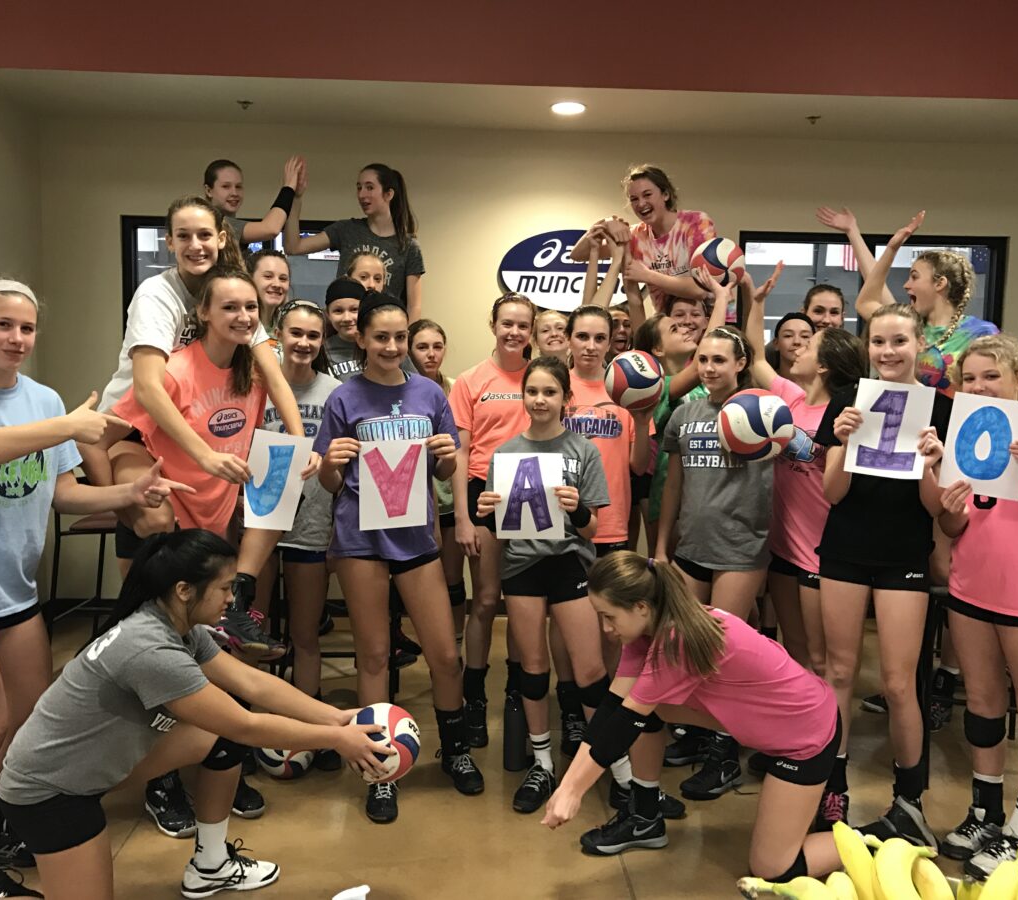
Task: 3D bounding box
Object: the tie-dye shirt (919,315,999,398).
[{"bbox_3d":[1.552,-0.178,3.420,0.290,0.600,0.420,-4,7,-43],"label":"tie-dye shirt"}]

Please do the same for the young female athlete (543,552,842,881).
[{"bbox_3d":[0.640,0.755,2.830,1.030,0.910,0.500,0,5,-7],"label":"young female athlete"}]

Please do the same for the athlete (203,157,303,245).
[{"bbox_3d":[-1.106,-0.478,4.278,0.440,1.570,0.400,7,9,35],"label":"athlete"}]

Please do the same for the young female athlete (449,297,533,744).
[{"bbox_3d":[-0.021,0.248,3.770,0.460,1.717,0.310,1,5,-3],"label":"young female athlete"}]

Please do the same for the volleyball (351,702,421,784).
[{"bbox_3d":[-0.346,0.802,2.650,0.210,0.210,0.210,2,7,0],"label":"volleyball"}]

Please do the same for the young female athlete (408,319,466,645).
[{"bbox_3d":[-0.371,0.203,4.490,0.420,1.610,0.290,2,7,3],"label":"young female athlete"}]

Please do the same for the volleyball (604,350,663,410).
[{"bbox_3d":[0.449,-0.248,3.460,0.210,0.210,0.210,2,5,6],"label":"volleyball"}]

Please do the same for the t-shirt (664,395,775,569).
[{"bbox_3d":[0.744,0.117,3.400,0.410,0.630,0.280,3,6,22],"label":"t-shirt"}]

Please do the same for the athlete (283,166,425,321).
[{"bbox_3d":[-0.702,-0.481,4.380,0.600,1.620,0.380,1,5,3],"label":"athlete"}]

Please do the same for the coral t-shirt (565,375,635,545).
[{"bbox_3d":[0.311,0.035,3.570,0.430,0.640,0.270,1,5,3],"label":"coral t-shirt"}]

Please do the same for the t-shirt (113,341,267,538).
[{"bbox_3d":[-0.965,-0.026,2.943,0.470,0.600,0.290,0,17,-35],"label":"t-shirt"}]

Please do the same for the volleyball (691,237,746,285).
[{"bbox_3d":[0.815,-0.719,3.780,0.210,0.210,0.210,2,6,11],"label":"volleyball"}]

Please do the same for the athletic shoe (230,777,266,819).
[{"bbox_3d":[-0.920,1.089,3.225,0.108,0.125,0.275,-4,9,-40],"label":"athletic shoe"}]

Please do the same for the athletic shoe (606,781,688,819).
[{"bbox_3d":[0.461,1.138,3.228,0.250,0.115,0.100,3,7,12],"label":"athletic shoe"}]

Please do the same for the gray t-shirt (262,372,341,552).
[{"bbox_3d":[-0.770,0.046,3.550,0.430,0.660,0.280,1,5,-7],"label":"gray t-shirt"}]

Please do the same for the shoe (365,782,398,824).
[{"bbox_3d":[-0.419,1.114,3.208,0.100,0.116,0.265,1,7,-7],"label":"shoe"}]

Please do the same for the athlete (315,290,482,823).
[{"bbox_3d":[-0.368,0.309,3.230,0.560,1.682,0.420,1,5,-5],"label":"athlete"}]

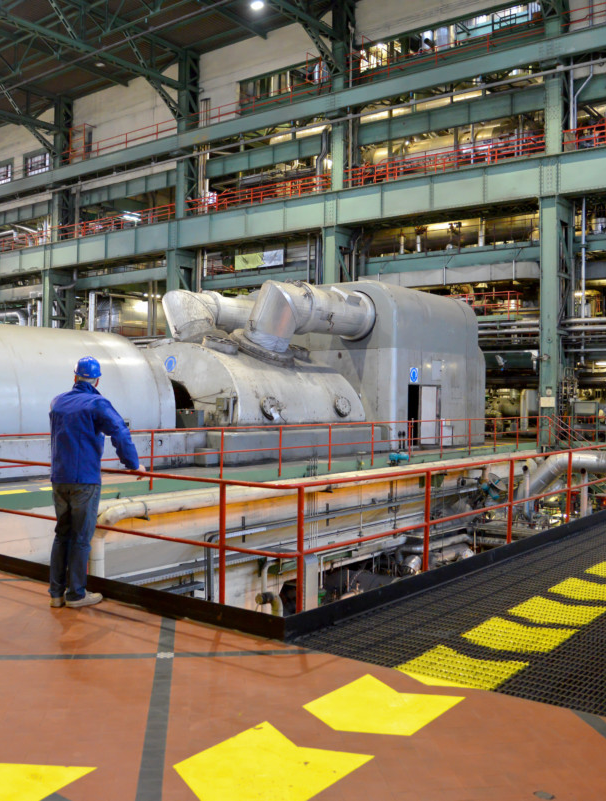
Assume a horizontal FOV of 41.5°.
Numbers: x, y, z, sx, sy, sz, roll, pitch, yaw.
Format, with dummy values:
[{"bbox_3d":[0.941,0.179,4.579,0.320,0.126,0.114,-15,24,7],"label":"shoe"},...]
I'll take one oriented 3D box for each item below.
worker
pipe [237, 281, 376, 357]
[{"bbox_3d":[-1.563,0.602,6.000,0.600,1.860,0.480,1,0,30],"label":"worker"},{"bbox_3d":[0.162,-2.430,23.914,1.850,2.150,4.600,1,0,37],"label":"pipe"}]

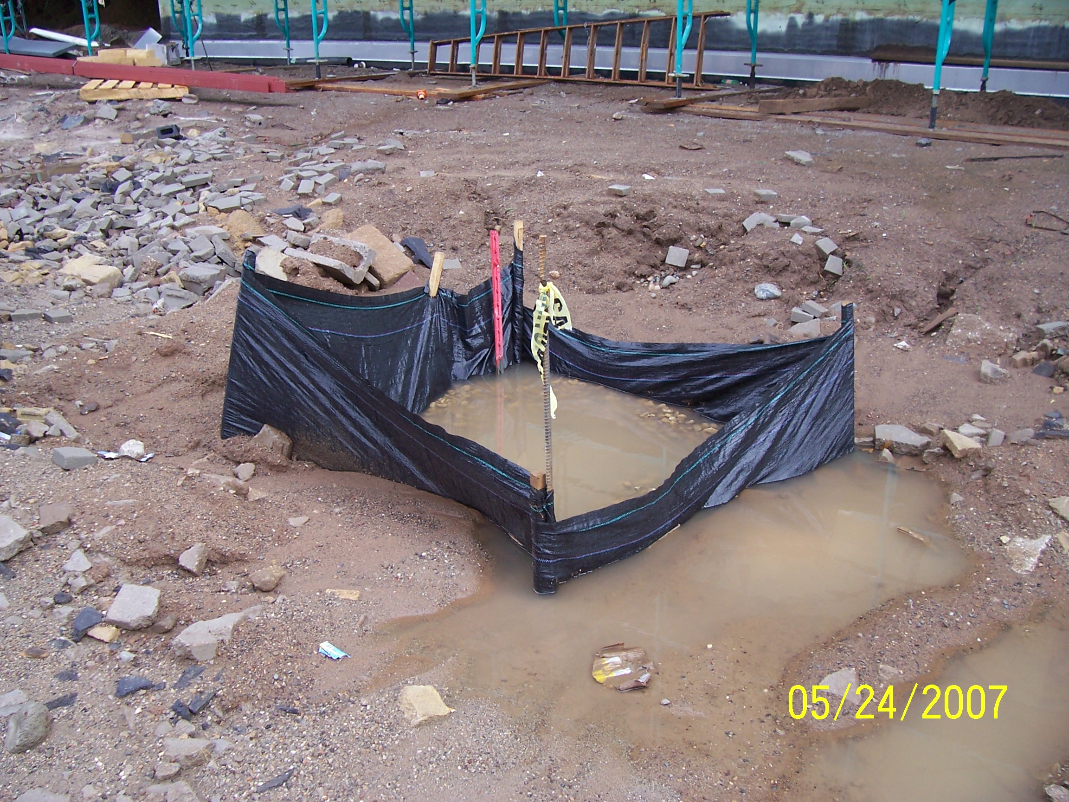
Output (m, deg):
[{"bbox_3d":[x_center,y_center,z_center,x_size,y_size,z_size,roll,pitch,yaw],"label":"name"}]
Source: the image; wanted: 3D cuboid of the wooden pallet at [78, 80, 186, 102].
[{"bbox_3d":[-4.290,-3.387,11.463,1.120,0.125,0.980,-4,22,-11],"label":"wooden pallet"}]

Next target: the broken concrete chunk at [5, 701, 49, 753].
[{"bbox_3d":[-1.110,0.711,2.296,0.081,0.070,0.090,-12,24,-28],"label":"broken concrete chunk"}]

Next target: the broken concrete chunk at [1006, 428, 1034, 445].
[{"bbox_3d":[1.781,0.130,3.851,0.090,0.037,0.063,-6,22,-14],"label":"broken concrete chunk"}]

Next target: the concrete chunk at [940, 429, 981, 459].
[{"bbox_3d":[1.566,0.156,3.856,0.145,0.065,0.115,5,22,14],"label":"concrete chunk"}]

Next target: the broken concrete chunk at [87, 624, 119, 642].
[{"bbox_3d":[-1.100,0.592,2.678,0.080,0.030,0.048,3,22,9],"label":"broken concrete chunk"}]

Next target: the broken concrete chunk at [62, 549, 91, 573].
[{"bbox_3d":[-1.300,0.454,2.981,0.070,0.040,0.062,0,22,0],"label":"broken concrete chunk"}]

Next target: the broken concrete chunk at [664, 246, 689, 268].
[{"bbox_3d":[0.750,-0.761,5.548,0.105,0.065,0.100,6,60,14],"label":"broken concrete chunk"}]

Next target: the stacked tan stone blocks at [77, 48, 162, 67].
[{"bbox_3d":[-4.849,-4.022,12.300,0.820,0.200,0.380,0,22,0],"label":"stacked tan stone blocks"}]

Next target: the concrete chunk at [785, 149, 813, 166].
[{"bbox_3d":[1.688,-1.554,6.702,0.176,0.070,0.176,9,23,23],"label":"concrete chunk"}]

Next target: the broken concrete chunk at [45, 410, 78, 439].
[{"bbox_3d":[-1.752,0.088,3.884,0.174,0.075,0.062,20,29,41],"label":"broken concrete chunk"}]

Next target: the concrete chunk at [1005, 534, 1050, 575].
[{"bbox_3d":[1.428,0.442,3.043,0.120,0.050,0.140,-5,22,-11],"label":"concrete chunk"}]

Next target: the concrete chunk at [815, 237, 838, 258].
[{"bbox_3d":[1.515,-0.799,5.458,0.088,0.065,0.088,-14,51,-32],"label":"concrete chunk"}]

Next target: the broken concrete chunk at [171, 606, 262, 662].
[{"bbox_3d":[-0.796,0.580,2.632,0.213,0.065,0.116,-19,28,-39],"label":"broken concrete chunk"}]

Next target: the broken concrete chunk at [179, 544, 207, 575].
[{"bbox_3d":[-0.971,0.450,2.985,0.075,0.070,0.060,-15,26,-32],"label":"broken concrete chunk"}]

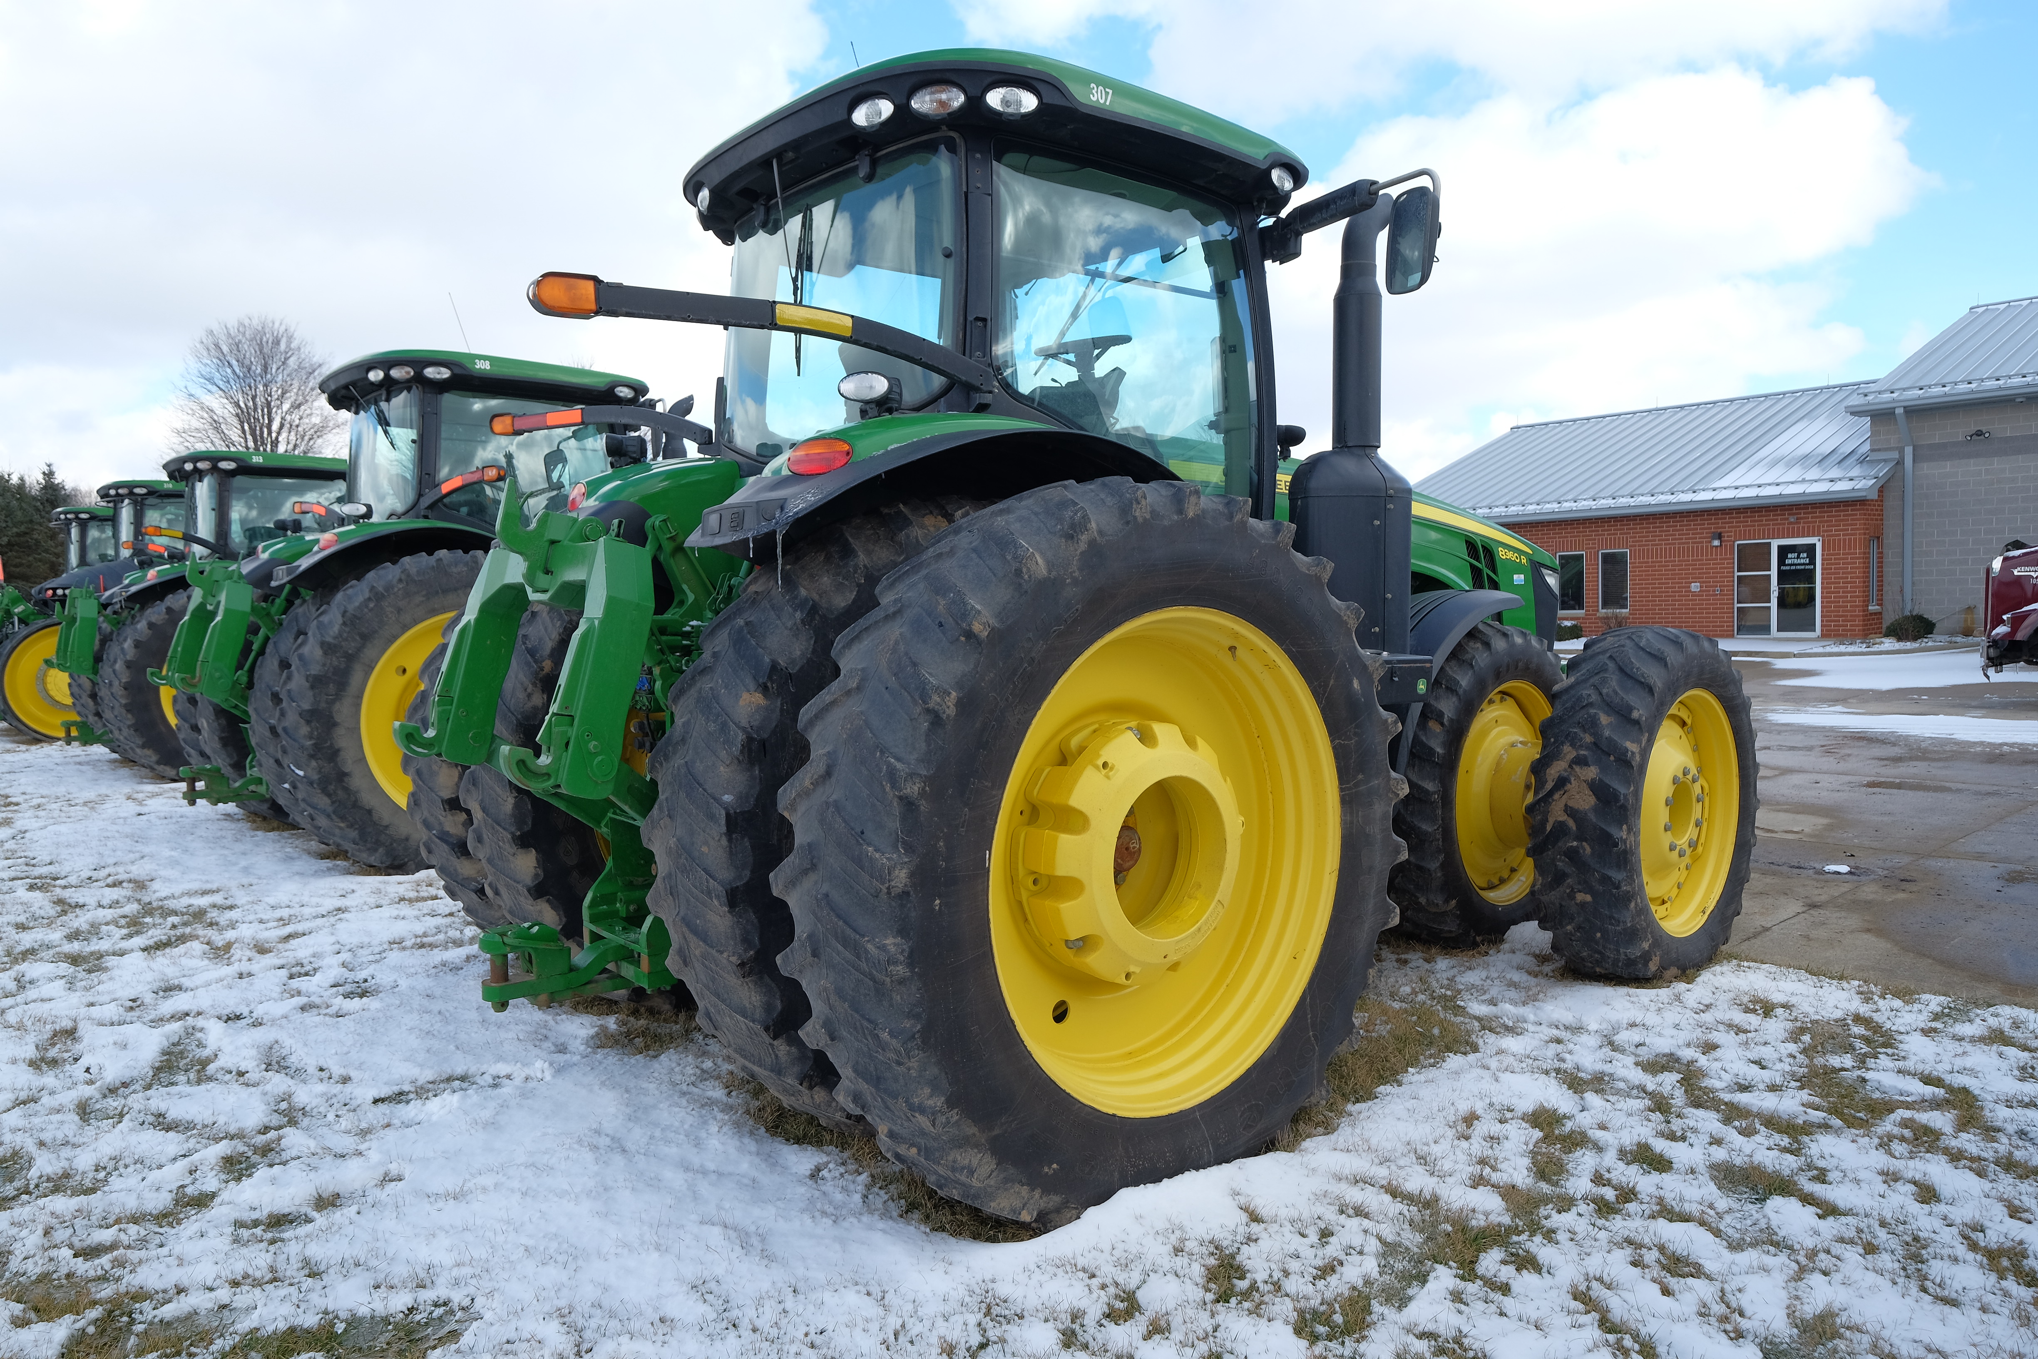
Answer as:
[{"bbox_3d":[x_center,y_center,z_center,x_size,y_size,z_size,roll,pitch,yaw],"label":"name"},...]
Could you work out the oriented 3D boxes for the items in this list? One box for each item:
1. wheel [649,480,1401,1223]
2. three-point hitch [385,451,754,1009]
[{"bbox_3d":[0.069,0.431,3.703,2.000,1.950,1.235,-1,3,-40],"label":"wheel"},{"bbox_3d":[-1.402,0.199,3.981,0.920,1.680,1.250,-1,3,-40],"label":"three-point hitch"}]

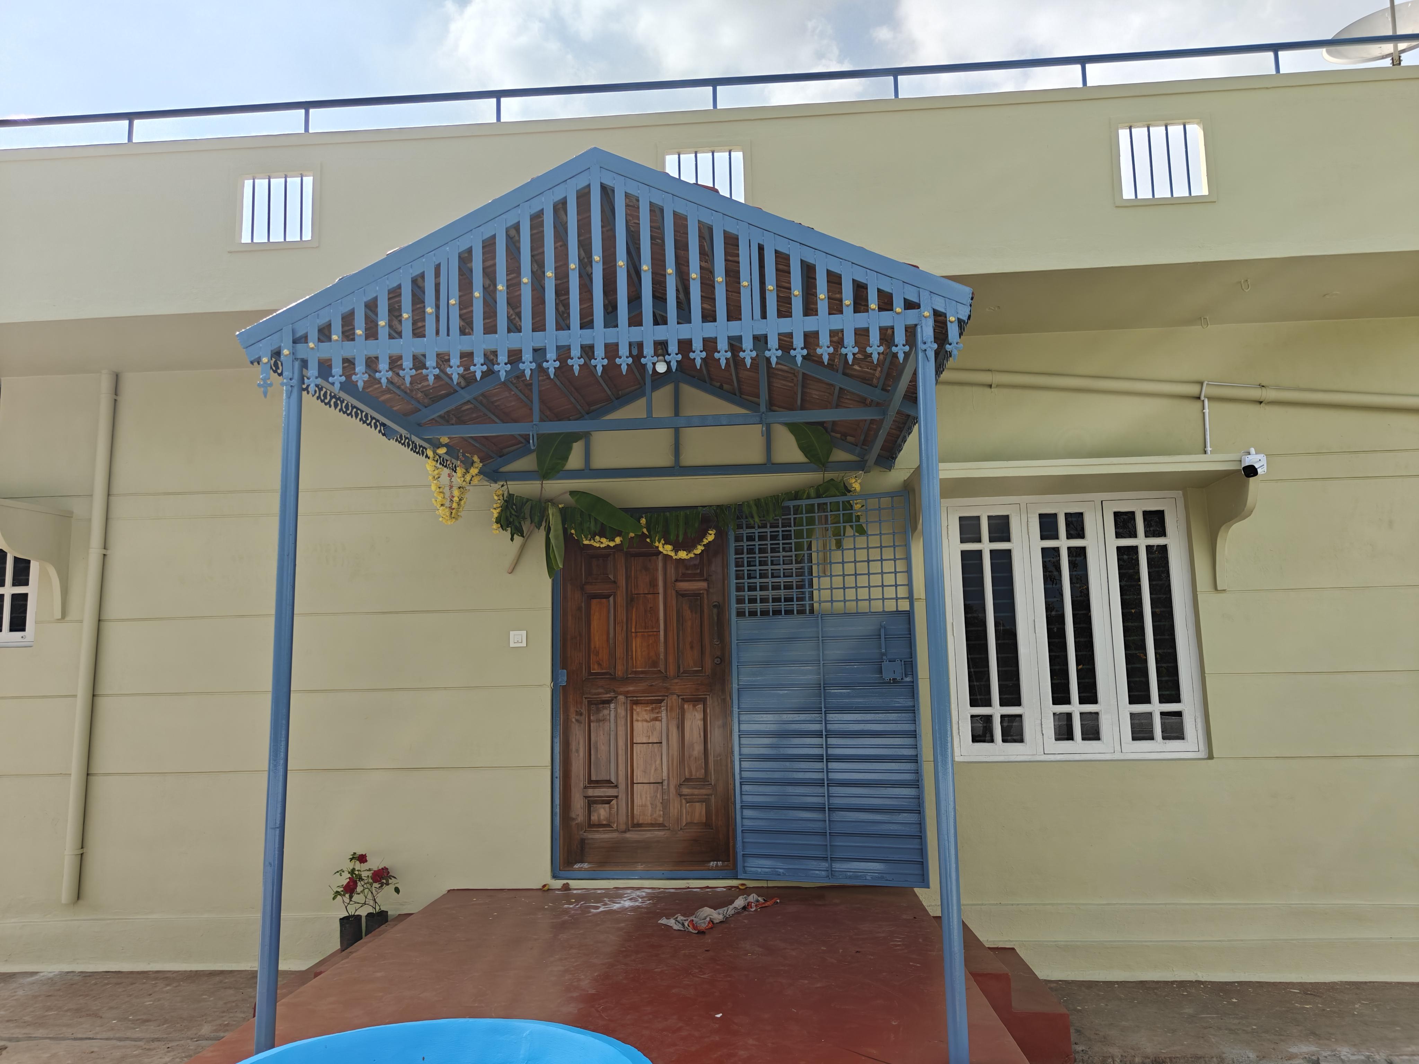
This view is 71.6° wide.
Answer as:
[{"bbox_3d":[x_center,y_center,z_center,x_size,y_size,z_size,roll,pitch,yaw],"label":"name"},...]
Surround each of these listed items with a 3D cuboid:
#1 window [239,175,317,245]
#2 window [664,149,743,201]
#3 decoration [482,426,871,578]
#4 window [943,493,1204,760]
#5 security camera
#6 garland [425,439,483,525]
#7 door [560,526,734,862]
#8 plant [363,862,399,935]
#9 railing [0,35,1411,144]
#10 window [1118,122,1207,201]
[{"bbox_3d":[-2.333,-1.743,5.348,0.418,0.398,0.100,-2,-9,4],"label":"window"},{"bbox_3d":[-0.019,-1.810,5.197,0.410,0.395,0.100,-2,-9,4],"label":"window"},{"bbox_3d":[-0.193,-0.184,5.685,2.165,0.862,0.270,-2,-9,4],"label":"decoration"},{"bbox_3d":[2.070,0.536,5.675,1.376,1.503,0.100,-2,-9,4],"label":"window"},{"bbox_3d":[2.780,-0.357,5.032,0.115,0.140,0.180,-7,-11,33],"label":"security camera"},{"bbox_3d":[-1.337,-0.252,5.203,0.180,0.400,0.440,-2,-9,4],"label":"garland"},{"bbox_3d":[-0.366,0.922,5.792,1.007,2.062,0.090,-2,-9,4],"label":"door"},{"bbox_3d":[-1.836,2.082,5.458,0.190,0.465,0.190,-2,-9,4],"label":"plant"},{"bbox_3d":[-0.162,-2.328,5.286,7.760,0.201,0.050,-2,-9,4],"label":"railing"},{"bbox_3d":[2.307,-1.883,5.045,0.418,0.407,0.100,-2,-9,4],"label":"window"}]

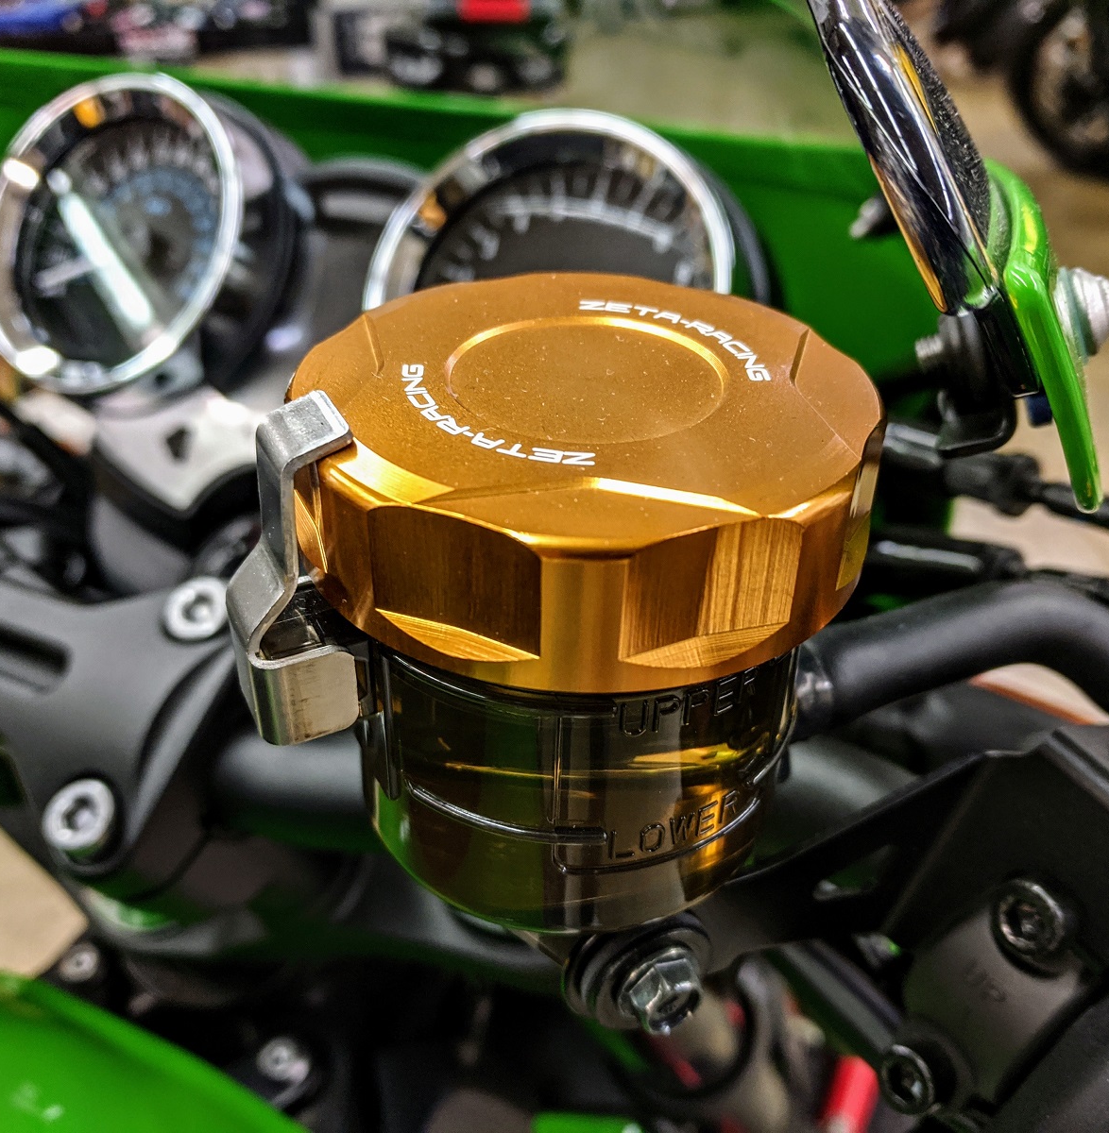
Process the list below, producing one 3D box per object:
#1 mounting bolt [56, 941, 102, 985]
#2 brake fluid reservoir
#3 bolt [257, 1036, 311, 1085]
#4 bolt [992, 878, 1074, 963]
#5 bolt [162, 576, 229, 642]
[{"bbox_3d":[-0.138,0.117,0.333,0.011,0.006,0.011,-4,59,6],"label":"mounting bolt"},{"bbox_3d":[-0.001,0.004,0.131,0.069,0.057,0.061,-17,39,-26],"label":"brake fluid reservoir"},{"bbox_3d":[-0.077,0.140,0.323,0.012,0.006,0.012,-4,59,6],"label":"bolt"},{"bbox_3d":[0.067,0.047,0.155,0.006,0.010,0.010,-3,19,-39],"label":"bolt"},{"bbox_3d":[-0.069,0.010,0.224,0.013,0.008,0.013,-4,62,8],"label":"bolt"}]

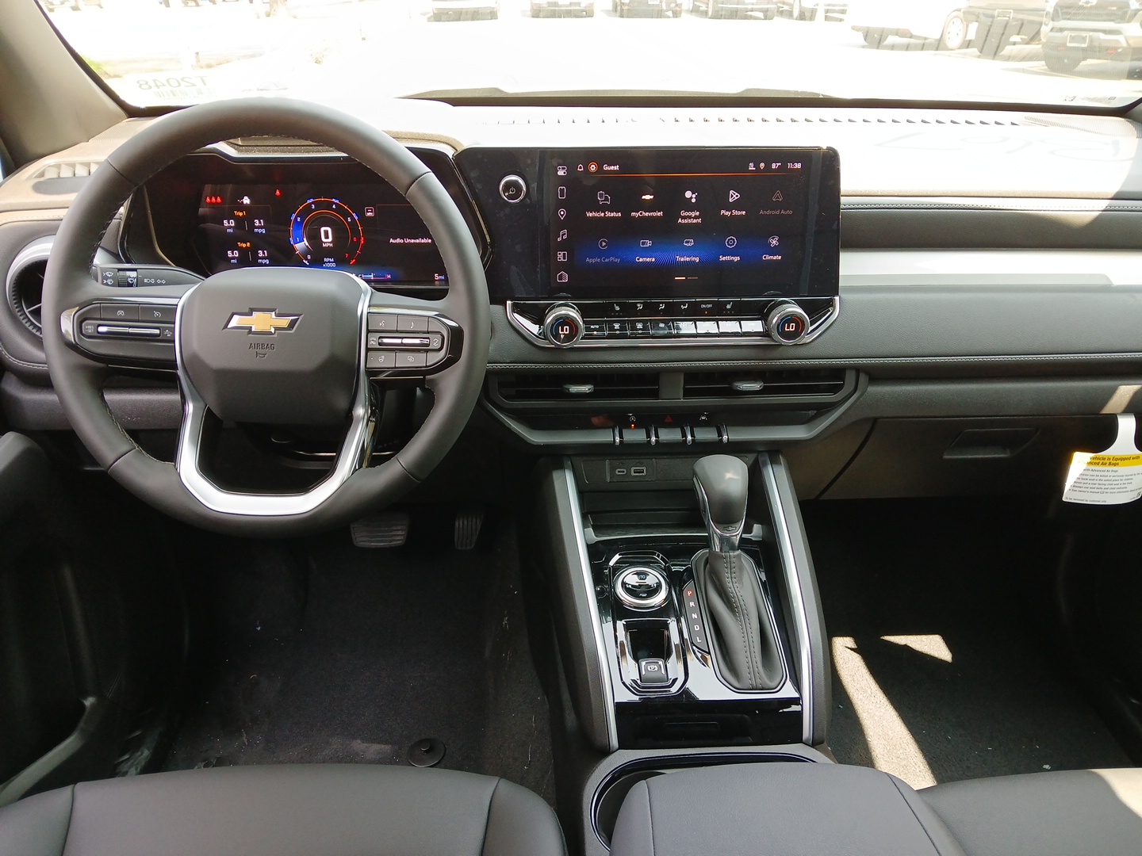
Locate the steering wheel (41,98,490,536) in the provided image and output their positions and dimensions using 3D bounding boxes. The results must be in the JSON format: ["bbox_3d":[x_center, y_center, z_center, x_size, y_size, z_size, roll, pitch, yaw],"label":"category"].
[{"bbox_3d":[-0.257,-0.093,0.746,0.374,0.374,0.090,-1,2,-4],"label":"steering wheel"}]

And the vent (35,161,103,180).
[{"bbox_3d":[-0.528,-0.277,0.920,0.100,0.024,0.020,-1,-17,-3],"label":"vent"}]

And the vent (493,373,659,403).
[{"bbox_3d":[0.005,-0.044,0.894,0.171,0.036,0.035,-1,25,-2],"label":"vent"}]

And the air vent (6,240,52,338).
[{"bbox_3d":[-0.490,-0.139,0.835,0.107,0.107,0.045,-1,20,-3],"label":"air vent"}]

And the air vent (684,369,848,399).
[{"bbox_3d":[0.202,-0.047,0.899,0.171,0.036,0.035,-2,25,-5],"label":"air vent"}]

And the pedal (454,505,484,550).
[{"bbox_3d":[-0.167,0.162,1.410,0.047,0.080,0.030,7,-8,-2],"label":"pedal"}]

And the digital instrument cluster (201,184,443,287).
[{"bbox_3d":[-0.259,-0.203,0.900,0.262,0.110,0.020,-1,6,-3],"label":"digital instrument cluster"}]

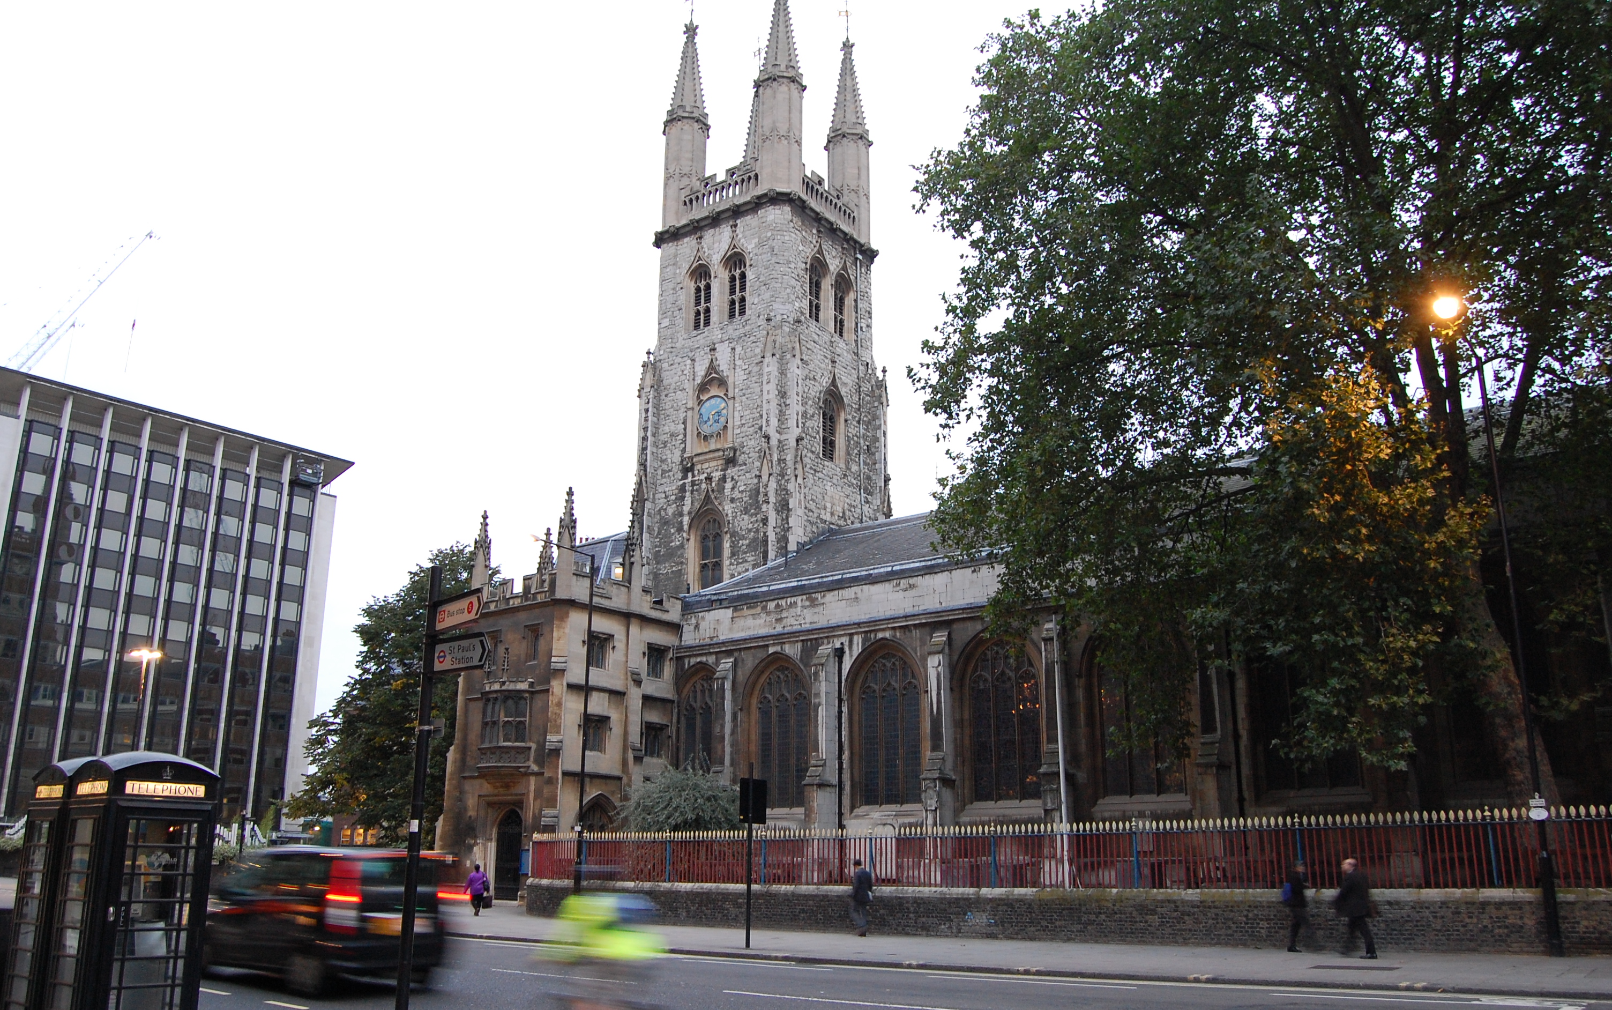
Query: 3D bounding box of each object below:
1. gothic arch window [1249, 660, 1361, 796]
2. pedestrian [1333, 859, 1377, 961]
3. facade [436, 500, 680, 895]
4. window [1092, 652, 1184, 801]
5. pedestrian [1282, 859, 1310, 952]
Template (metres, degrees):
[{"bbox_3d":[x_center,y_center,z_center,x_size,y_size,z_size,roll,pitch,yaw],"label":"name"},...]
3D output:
[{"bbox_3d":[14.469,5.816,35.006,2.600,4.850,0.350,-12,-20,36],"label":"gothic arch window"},{"bbox_3d":[9.659,7.097,21.273,0.620,1.700,0.500,-12,-20,36],"label":"pedestrian"},{"bbox_3d":[-9.391,7.723,46.964,6.300,14.738,7.600,-11,-19,33],"label":"facade"},{"bbox_3d":[10.526,6.556,38.308,2.700,5.300,0.350,-11,-19,33],"label":"window"},{"bbox_3d":[9.147,7.554,22.788,0.520,1.700,0.520,-11,-19,33],"label":"pedestrian"}]

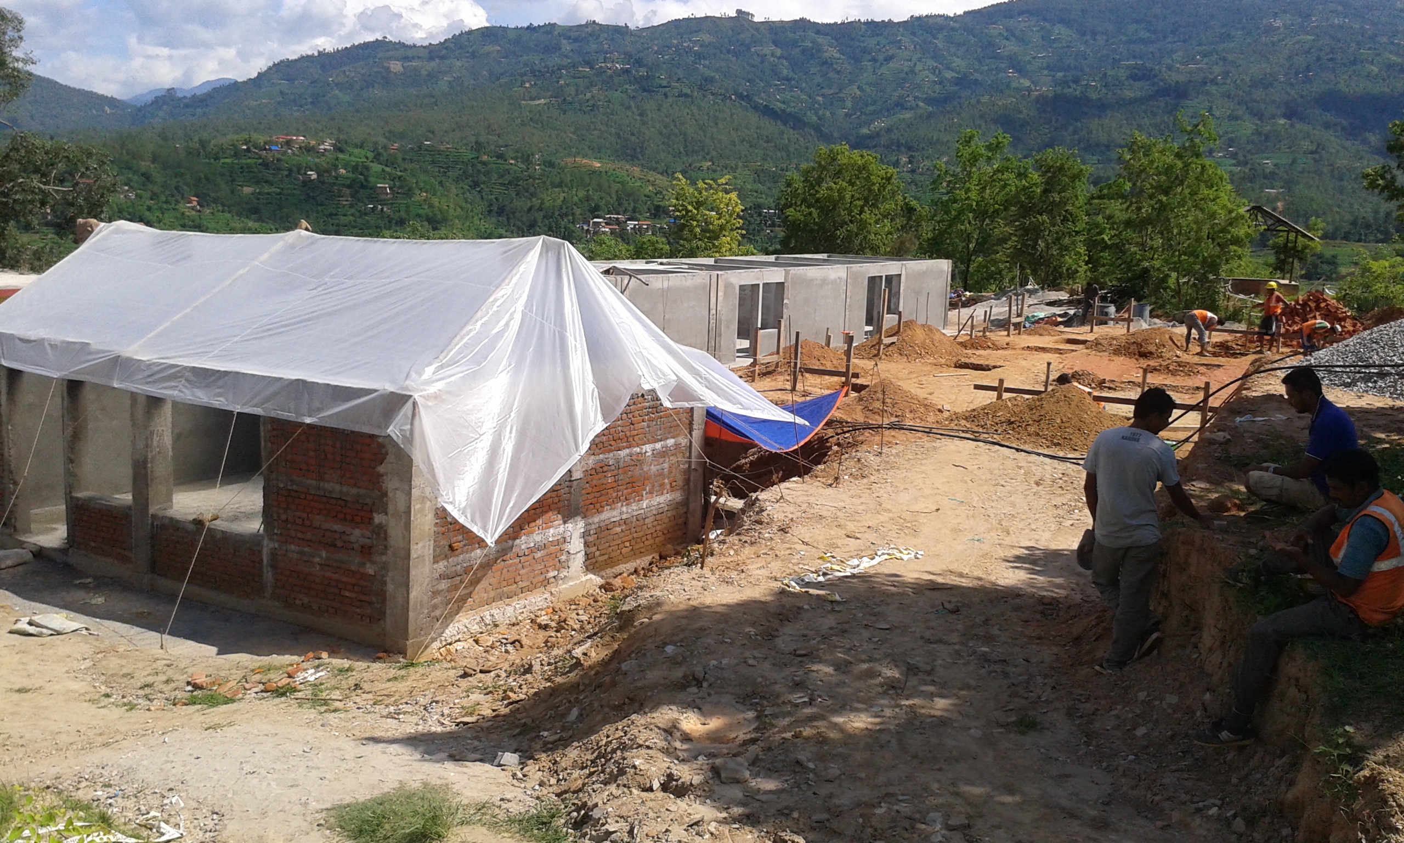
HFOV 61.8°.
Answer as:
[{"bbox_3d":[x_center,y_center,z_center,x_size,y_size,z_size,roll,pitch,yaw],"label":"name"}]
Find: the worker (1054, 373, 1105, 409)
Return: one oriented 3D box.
[{"bbox_3d":[5.540,-0.314,17.200,0.700,0.880,0.520,3,11,5],"label":"worker"}]

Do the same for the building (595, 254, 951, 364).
[{"bbox_3d":[1.308,-3.741,37.161,4.900,2.600,21.500,9,13,33],"label":"building"}]

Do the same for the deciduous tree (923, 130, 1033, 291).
[{"bbox_3d":[12.481,-9.484,53.000,5.000,7.300,4.600,7,11,26],"label":"deciduous tree"}]

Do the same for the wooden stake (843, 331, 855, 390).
[{"bbox_3d":[2.955,-1.113,23.498,0.090,1.130,0.070,-4,12,-29],"label":"wooden stake"}]

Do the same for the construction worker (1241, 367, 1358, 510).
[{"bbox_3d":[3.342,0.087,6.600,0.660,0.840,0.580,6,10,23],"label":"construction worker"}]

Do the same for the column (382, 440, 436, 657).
[{"bbox_3d":[-2.841,1.087,11.400,0.310,2.400,0.310,8,11,31],"label":"column"}]

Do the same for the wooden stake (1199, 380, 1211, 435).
[{"bbox_3d":[6.344,-0.145,14.800,0.060,0.760,0.060,8,11,31],"label":"wooden stake"}]

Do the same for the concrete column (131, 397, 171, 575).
[{"bbox_3d":[-6.237,0.691,13.300,0.290,2.380,0.290,8,11,31],"label":"concrete column"}]

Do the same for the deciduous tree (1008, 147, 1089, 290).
[{"bbox_3d":[15.499,-9.130,53.000,4.000,6.700,3.900,7,11,26],"label":"deciduous tree"}]

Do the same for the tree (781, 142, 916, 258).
[{"bbox_3d":[7.042,-9.374,58.799,6.500,8.800,6.400,2,10,0],"label":"tree"}]

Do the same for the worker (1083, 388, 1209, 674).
[{"bbox_3d":[2.336,0.542,6.200,0.620,1.560,0.500,9,12,37],"label":"worker"}]

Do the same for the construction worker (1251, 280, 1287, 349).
[{"bbox_3d":[13.312,-2.460,27.500,0.480,1.640,0.620,-2,10,-21],"label":"construction worker"}]

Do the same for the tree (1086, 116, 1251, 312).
[{"bbox_3d":[19.163,-8.555,48.000,6.600,7.900,6.000,7,11,26],"label":"tree"}]

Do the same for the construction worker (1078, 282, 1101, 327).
[{"bbox_3d":[13.566,-4.115,40.855,0.500,1.580,0.500,0,11,-10],"label":"construction worker"}]

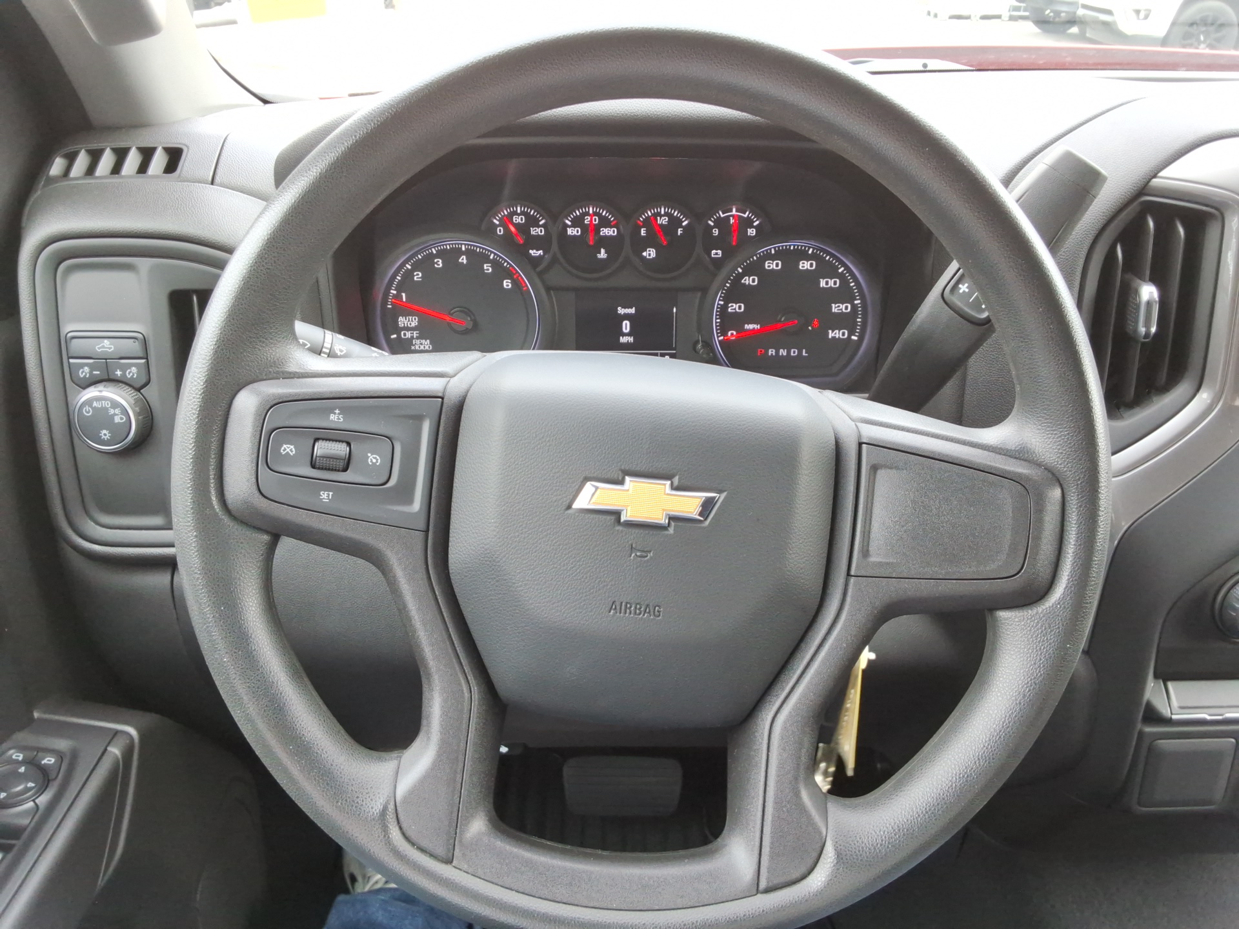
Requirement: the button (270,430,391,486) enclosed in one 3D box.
[{"bbox_3d":[-0.125,-0.003,0.434,0.053,0.021,0.010,6,-1,-1],"label":"button"}]

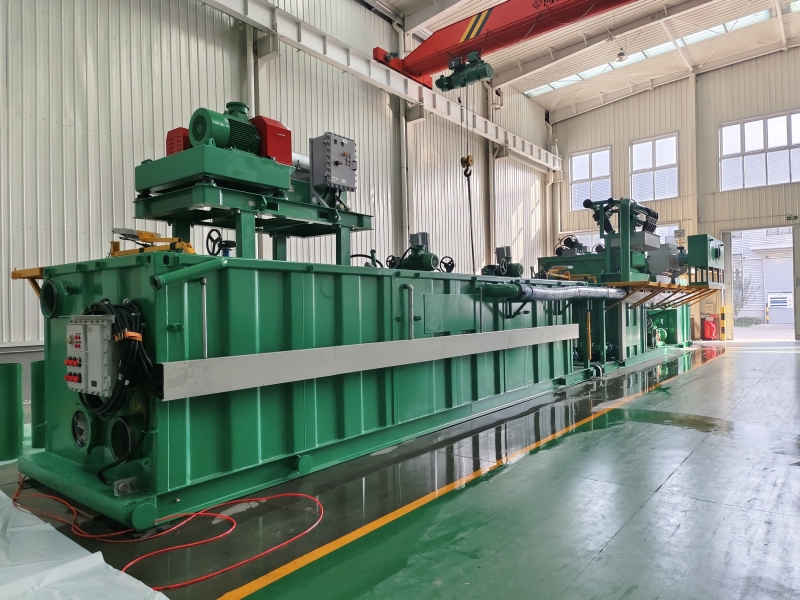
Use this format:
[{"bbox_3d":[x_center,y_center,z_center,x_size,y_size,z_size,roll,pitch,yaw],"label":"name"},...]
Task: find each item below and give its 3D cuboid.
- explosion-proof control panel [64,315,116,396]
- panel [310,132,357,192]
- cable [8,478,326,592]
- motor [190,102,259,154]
[{"bbox_3d":[-2.409,0.437,4.297,0.774,0.613,0.277,-2,-1,39],"label":"explosion-proof control panel"},{"bbox_3d":[-0.815,-1.692,6.645,0.383,0.636,0.424,-2,-1,39],"label":"panel"},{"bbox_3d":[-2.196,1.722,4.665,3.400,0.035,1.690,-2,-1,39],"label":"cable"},{"bbox_3d":[-1.767,-1.736,5.450,0.407,0.559,0.627,-2,-1,39],"label":"motor"}]

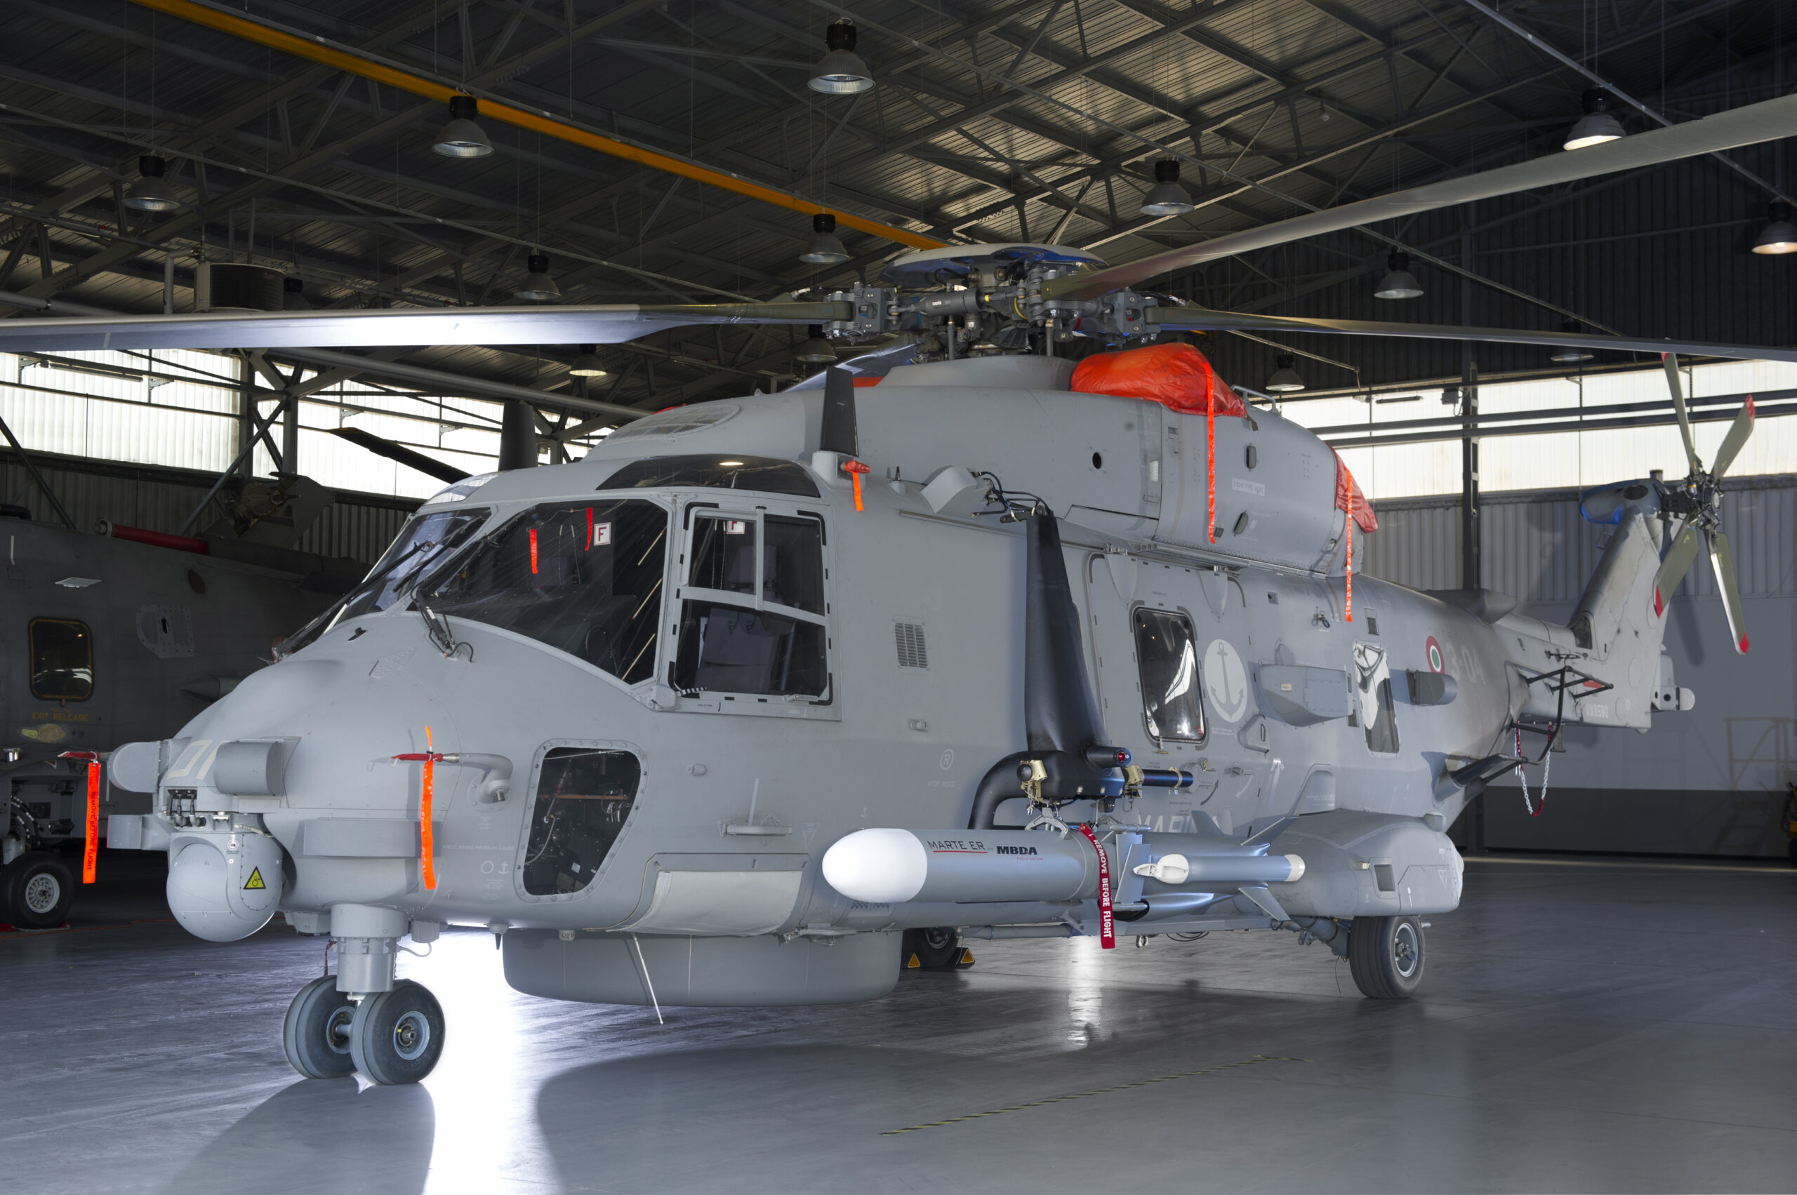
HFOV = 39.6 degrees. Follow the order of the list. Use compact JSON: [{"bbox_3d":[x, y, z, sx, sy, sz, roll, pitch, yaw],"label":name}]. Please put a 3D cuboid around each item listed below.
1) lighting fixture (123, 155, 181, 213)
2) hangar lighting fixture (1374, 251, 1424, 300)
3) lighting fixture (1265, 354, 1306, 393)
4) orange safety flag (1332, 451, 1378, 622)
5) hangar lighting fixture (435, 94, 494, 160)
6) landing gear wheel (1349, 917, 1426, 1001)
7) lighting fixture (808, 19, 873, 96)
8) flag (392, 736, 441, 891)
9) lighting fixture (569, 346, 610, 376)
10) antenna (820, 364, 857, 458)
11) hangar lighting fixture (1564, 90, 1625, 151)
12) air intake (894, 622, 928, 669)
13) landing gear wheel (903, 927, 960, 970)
[{"bbox_3d":[-7.772,-4.338,25.983,0.582,0.483,0.582,1,-4,0],"label":"lighting fixture"},{"bbox_3d":[6.336,-4.086,31.544,0.590,0.510,0.590,0,-4,0],"label":"hangar lighting fixture"},{"bbox_3d":[6.096,-3.553,39.290,0.590,0.500,0.590,0,-4,0],"label":"lighting fixture"},{"bbox_3d":[2.868,-0.384,15.677,0.320,1.070,0.420,-3,-5,37],"label":"orange safety flag"},{"bbox_3d":[-4.095,-4.462,23.519,0.582,0.483,0.582,1,-4,0],"label":"hangar lighting fixture"},{"bbox_3d":[2.770,1.982,14.115,0.224,0.589,0.609,-3,-5,37],"label":"landing gear wheel"},{"bbox_3d":[-0.499,-4.781,21.979,0.590,0.530,0.590,0,-4,0],"label":"lighting fixture"},{"bbox_3d":[-1.746,0.777,9.029,0.050,0.564,0.210,-2,-5,36],"label":"flag"},{"bbox_3d":[-4.685,-3.634,37.729,0.582,0.483,0.582,1,-4,0],"label":"lighting fixture"},{"bbox_3d":[-0.263,-0.837,11.264,0.075,0.400,0.285,-3,-5,37],"label":"antenna"},{"bbox_3d":[6.695,-4.603,23.947,0.590,0.510,0.590,-3,-5,35],"label":"hangar lighting fixture"},{"bbox_3d":[0.046,0.217,11.268,0.040,0.205,0.215,-12,-10,35],"label":"air intake"},{"bbox_3d":[0.147,2.068,15.873,0.210,0.580,0.580,-2,-5,36],"label":"landing gear wheel"}]

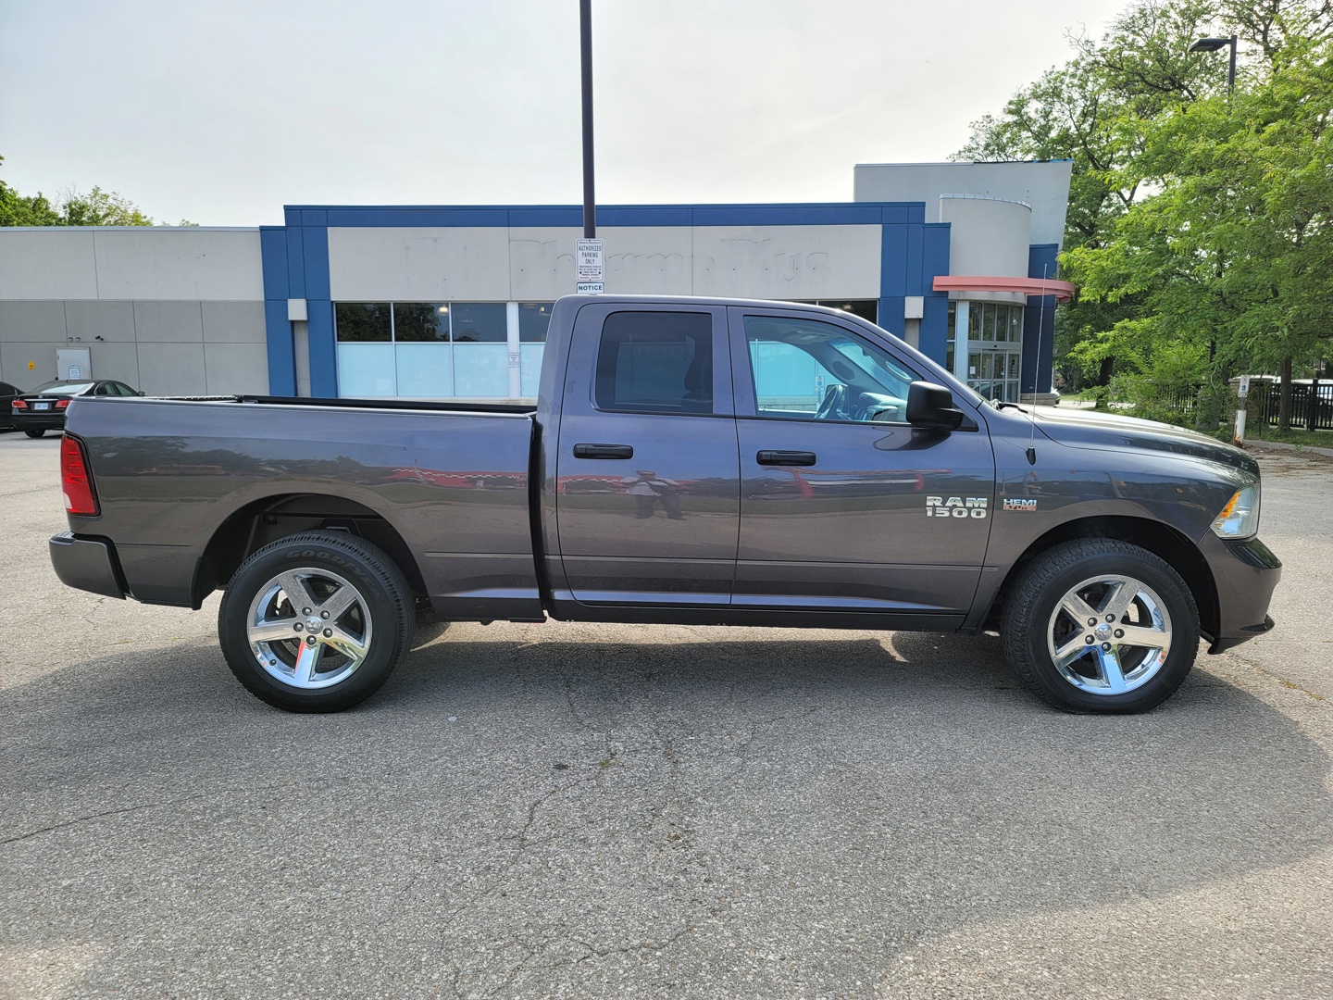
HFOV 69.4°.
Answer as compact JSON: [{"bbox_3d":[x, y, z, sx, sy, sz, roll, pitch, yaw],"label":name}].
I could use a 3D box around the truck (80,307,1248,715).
[{"bbox_3d":[0.077,-0.111,5.227,5.820,1.950,2.080,0,8,1],"label":"truck"}]

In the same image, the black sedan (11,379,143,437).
[{"bbox_3d":[-15.227,-2.508,25.876,1.830,1.450,4.860,0,7,0],"label":"black sedan"}]

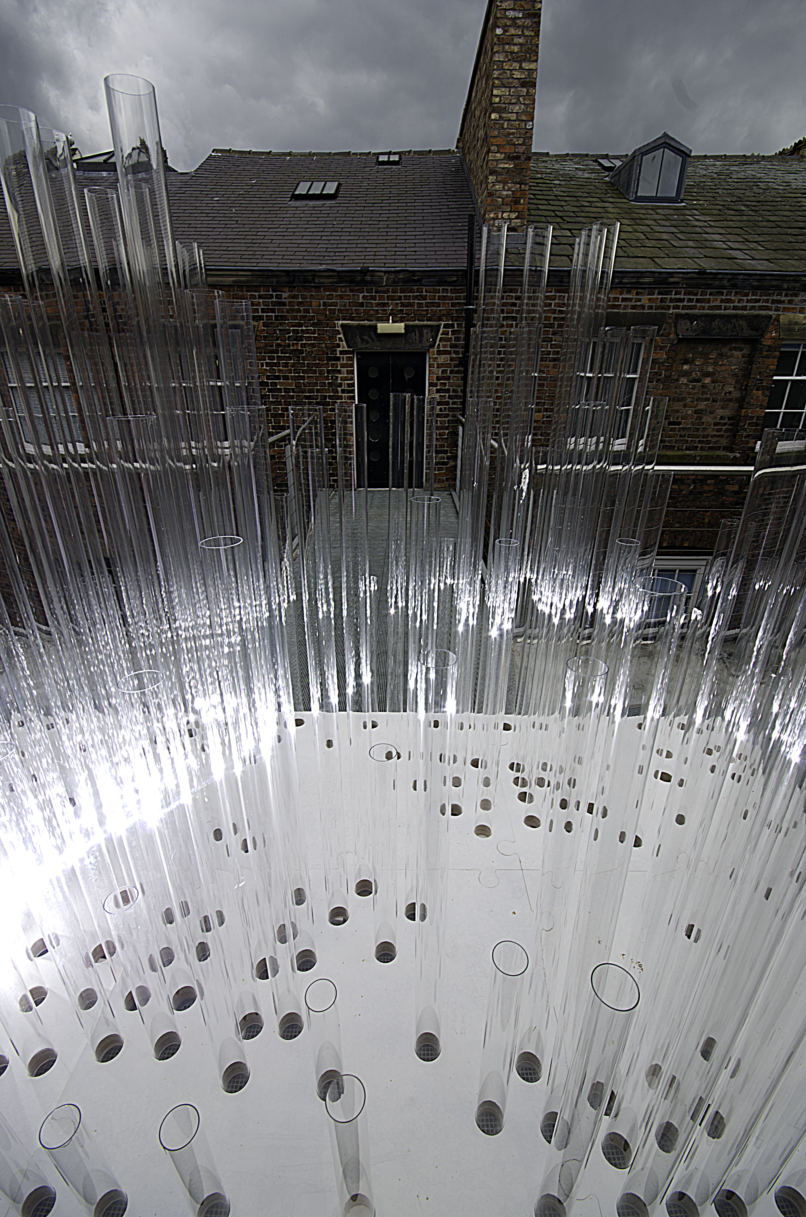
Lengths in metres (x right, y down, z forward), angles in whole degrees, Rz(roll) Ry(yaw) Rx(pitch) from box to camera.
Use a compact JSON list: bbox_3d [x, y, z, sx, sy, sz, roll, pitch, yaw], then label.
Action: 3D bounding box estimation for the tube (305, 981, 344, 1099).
[{"bbox_3d":[-0.155,0.897,1.035,0.060,0.346,0.060,0,23,0],"label":"tube"}]

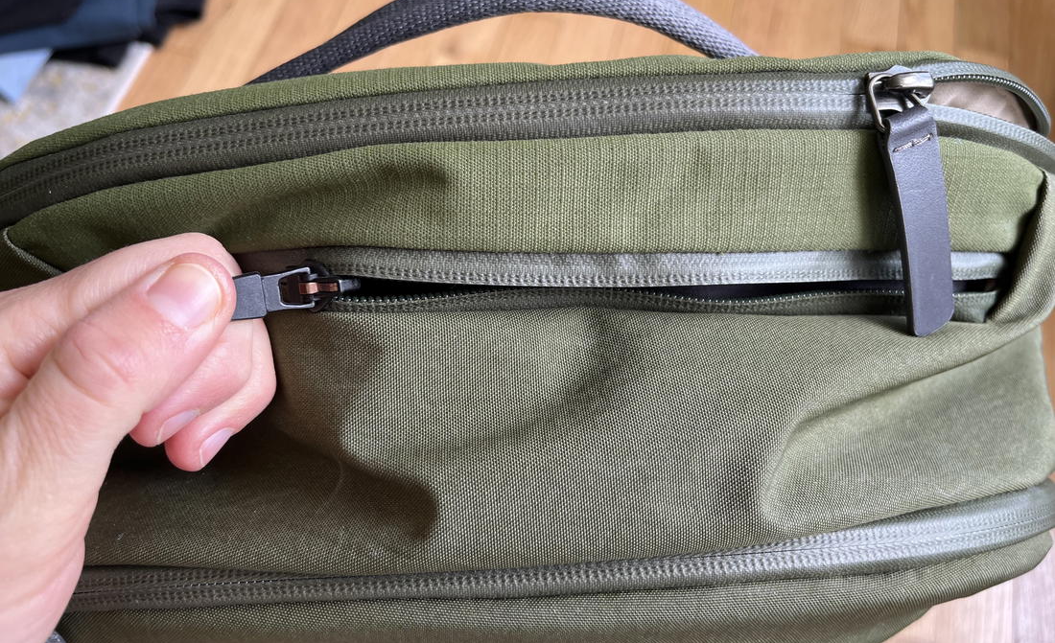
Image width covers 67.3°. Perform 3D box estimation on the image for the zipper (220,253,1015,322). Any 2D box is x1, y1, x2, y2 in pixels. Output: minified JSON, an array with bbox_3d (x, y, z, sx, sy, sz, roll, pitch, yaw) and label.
[{"bbox_3d":[0.028,-0.008,0.182,0.183,0.020,0.019,-1,96,-9],"label":"zipper"}]

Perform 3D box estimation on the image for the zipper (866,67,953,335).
[{"bbox_3d":[0.092,-0.028,0.189,0.017,0.013,0.064,-8,92,-5],"label":"zipper"}]

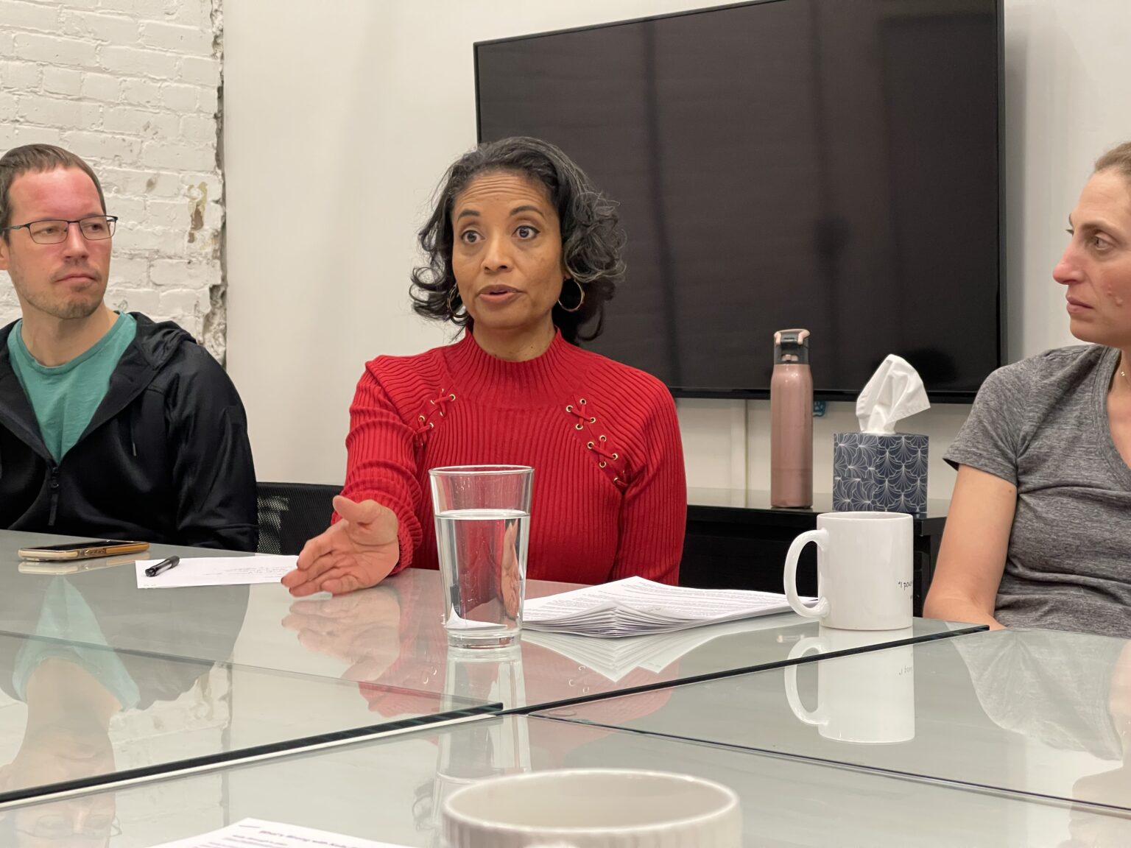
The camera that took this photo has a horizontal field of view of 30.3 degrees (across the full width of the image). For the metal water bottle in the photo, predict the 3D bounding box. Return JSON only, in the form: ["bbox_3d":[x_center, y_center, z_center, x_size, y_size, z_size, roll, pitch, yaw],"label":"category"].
[{"bbox_3d":[0.374,-0.010,3.460,0.070,0.292,0.070,0,2,11],"label":"metal water bottle"}]

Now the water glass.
[{"bbox_3d":[-0.069,0.111,1.755,0.087,0.146,0.087,0,2,0],"label":"water glass"}]

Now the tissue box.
[{"bbox_3d":[0.507,0.080,3.370,0.107,0.123,0.107,-2,2,-31],"label":"tissue box"}]

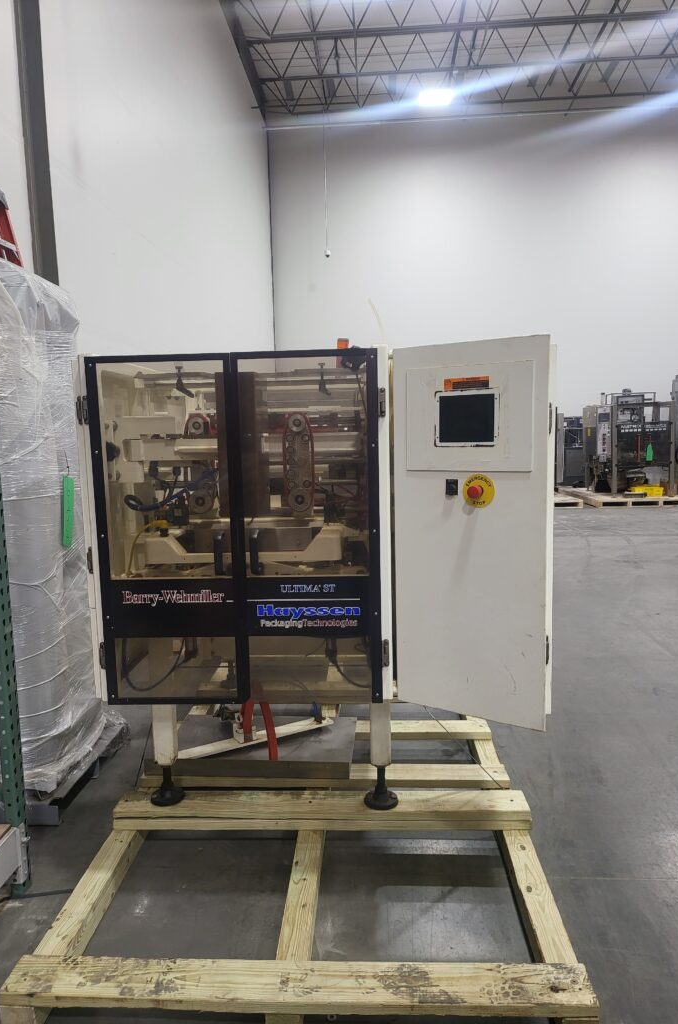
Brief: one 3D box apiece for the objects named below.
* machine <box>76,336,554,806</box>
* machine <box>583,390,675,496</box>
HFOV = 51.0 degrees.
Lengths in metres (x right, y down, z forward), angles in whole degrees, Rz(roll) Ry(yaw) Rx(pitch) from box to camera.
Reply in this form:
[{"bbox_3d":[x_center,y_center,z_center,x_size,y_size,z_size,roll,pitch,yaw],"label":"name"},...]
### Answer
[{"bbox_3d":[-0.042,0.196,2.927,1.445,1.701,1.820,-1,7,4],"label":"machine"},{"bbox_3d":[5.214,-1.250,12.965,1.245,1.814,1.478,-1,7,2],"label":"machine"}]

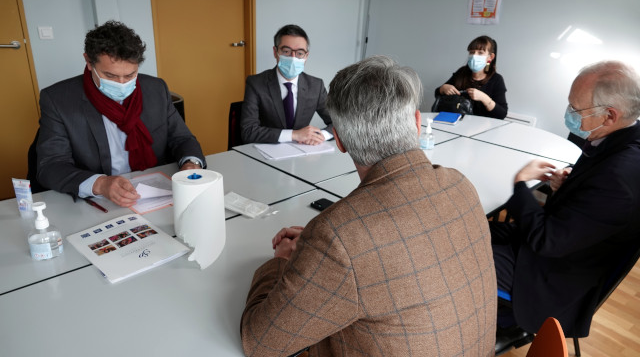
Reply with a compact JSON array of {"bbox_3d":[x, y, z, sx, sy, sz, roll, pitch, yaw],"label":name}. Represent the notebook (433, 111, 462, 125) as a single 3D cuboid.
[{"bbox_3d":[0.860,-0.402,2.875,0.145,0.020,0.265,13,24,22],"label":"notebook"}]

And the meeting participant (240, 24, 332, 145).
[{"bbox_3d":[-0.143,-0.109,2.268,0.560,1.308,0.680,-5,23,-19],"label":"meeting participant"}]

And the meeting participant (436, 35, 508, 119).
[{"bbox_3d":[1.086,-0.398,3.209,0.510,1.265,0.660,12,24,21],"label":"meeting participant"}]

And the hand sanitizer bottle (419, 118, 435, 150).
[{"bbox_3d":[0.572,-0.239,2.246,0.078,0.160,0.058,-3,23,-15],"label":"hand sanitizer bottle"}]

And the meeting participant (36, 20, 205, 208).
[{"bbox_3d":[-0.729,0.076,1.725,0.720,1.313,0.600,23,29,40],"label":"meeting participant"}]

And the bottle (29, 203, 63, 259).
[{"bbox_3d":[-0.736,0.138,1.135,0.078,0.158,0.058,5,22,3],"label":"bottle"}]

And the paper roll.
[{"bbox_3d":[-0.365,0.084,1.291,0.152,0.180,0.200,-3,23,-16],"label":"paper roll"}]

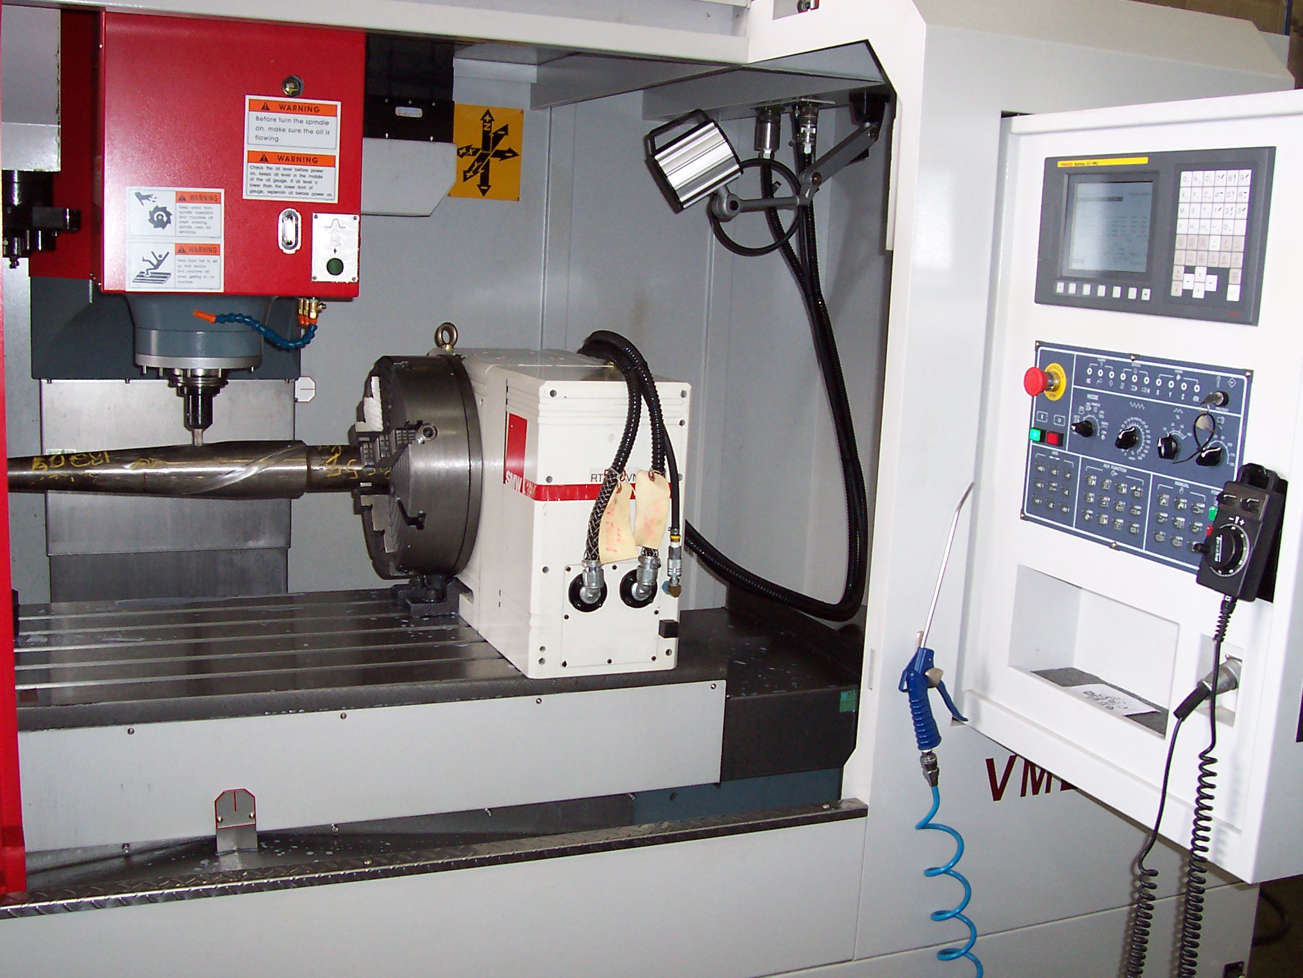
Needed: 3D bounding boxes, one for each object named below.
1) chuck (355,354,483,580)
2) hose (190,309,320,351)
[{"bbox_3d":[-0.438,-0.038,2.459,0.182,0.394,0.394,-1,9,-22],"label":"chuck"},{"bbox_3d":[-0.619,-0.248,2.178,0.188,0.062,0.085,-1,9,-22],"label":"hose"}]

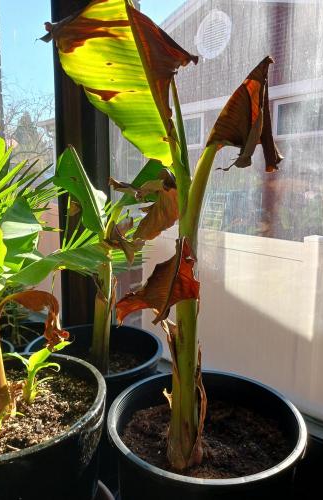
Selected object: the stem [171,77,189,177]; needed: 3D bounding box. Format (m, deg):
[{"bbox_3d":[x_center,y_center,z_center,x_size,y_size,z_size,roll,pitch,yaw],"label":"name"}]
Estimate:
[{"bbox_3d":[0.026,-0.169,0.535,0.015,0.136,0.016,-10,5,0],"label":"stem"}]

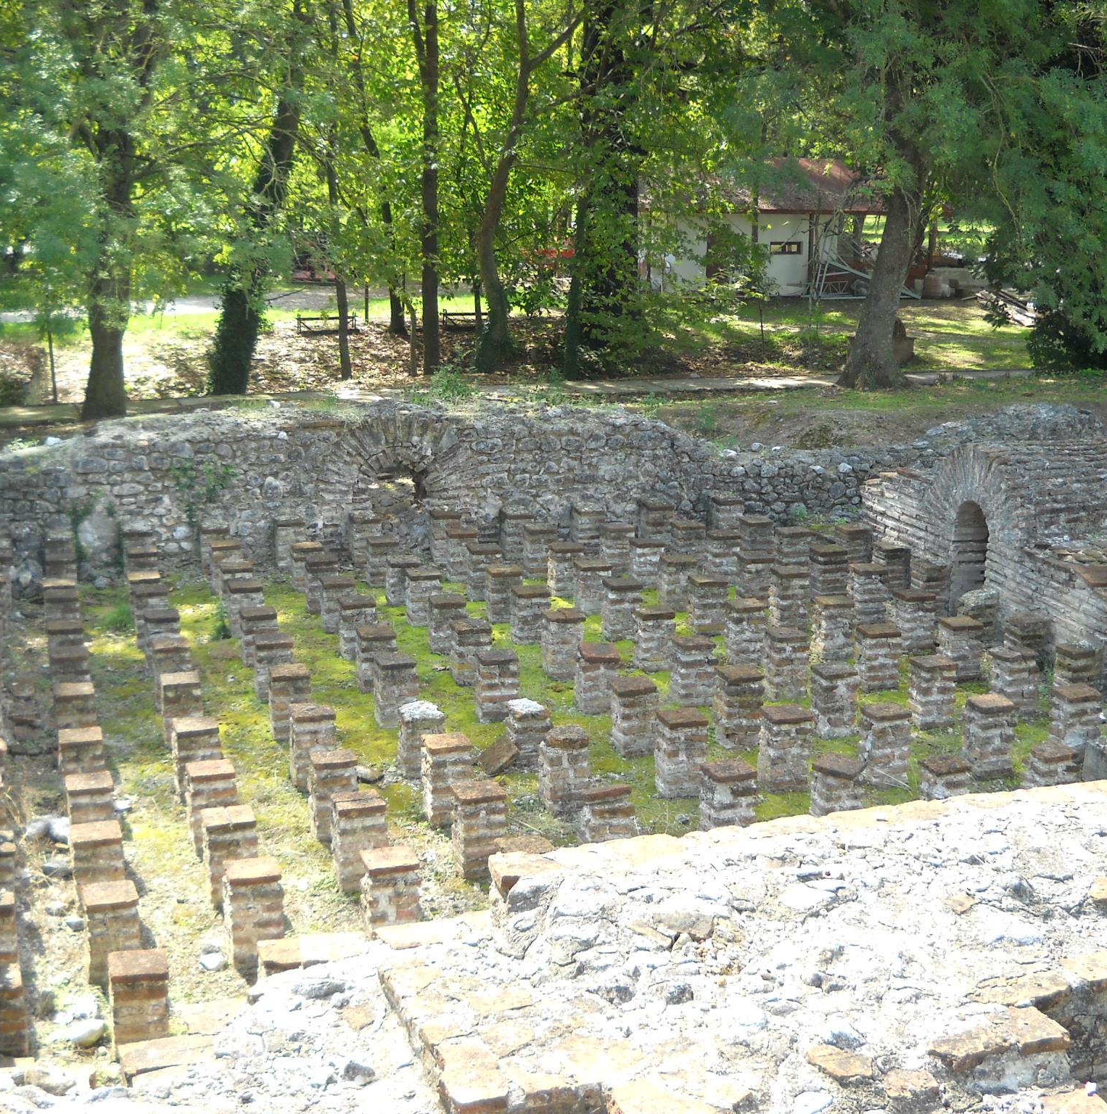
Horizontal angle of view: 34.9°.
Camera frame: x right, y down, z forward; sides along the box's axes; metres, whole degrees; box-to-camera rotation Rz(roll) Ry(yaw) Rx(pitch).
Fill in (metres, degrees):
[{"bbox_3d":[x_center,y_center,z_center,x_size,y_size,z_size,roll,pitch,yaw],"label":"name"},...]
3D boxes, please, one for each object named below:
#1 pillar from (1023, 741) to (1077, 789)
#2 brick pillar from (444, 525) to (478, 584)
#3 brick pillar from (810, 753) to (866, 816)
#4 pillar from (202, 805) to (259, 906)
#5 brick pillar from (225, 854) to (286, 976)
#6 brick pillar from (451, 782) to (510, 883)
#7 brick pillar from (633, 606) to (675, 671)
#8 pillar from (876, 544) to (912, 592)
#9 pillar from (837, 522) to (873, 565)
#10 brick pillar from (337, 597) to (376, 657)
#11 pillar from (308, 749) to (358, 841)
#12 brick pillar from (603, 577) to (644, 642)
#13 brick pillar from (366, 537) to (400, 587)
[{"bbox_3d":[3.852,1.708,13.653,0.329,0.423,0.315,-4,15,-17],"label":"pillar"},{"bbox_3d":[-0.945,-0.027,17.915,0.297,0.524,0.286,-3,16,-17],"label":"brick pillar"},{"bbox_3d":[2.071,1.772,12.822,0.312,0.540,0.312,-4,15,-17],"label":"brick pillar"},{"bbox_3d":[-1.996,1.836,10.861,0.300,0.518,0.283,-3,16,-17],"label":"pillar"},{"bbox_3d":[-1.833,2.201,10.783,0.312,0.620,0.312,-4,15,-17],"label":"brick pillar"},{"bbox_3d":[-0.560,2.095,13.477,0.341,0.643,0.341,-5,16,-17],"label":"brick pillar"},{"bbox_3d":[1.025,0.834,18.012,0.332,0.589,0.332,-5,16,-17],"label":"brick pillar"},{"bbox_3d":[3.387,0.139,17.631,0.282,0.496,0.278,-3,16,-17],"label":"pillar"},{"bbox_3d":[3.780,-0.109,22.340,0.331,0.512,0.331,-3,16,-17],"label":"pillar"},{"bbox_3d":[-2.057,0.765,18.464,0.331,0.607,0.331,-3,16,-17],"label":"brick pillar"},{"bbox_3d":[-1.771,1.908,14.132,0.330,0.618,0.330,-5,16,-17],"label":"pillar"},{"bbox_3d":[0.698,0.540,17.894,0.329,0.549,0.315,-4,15,-17],"label":"brick pillar"},{"bbox_3d":[-1.764,0.049,18.132,0.275,0.456,0.275,-4,14,-17],"label":"brick pillar"}]

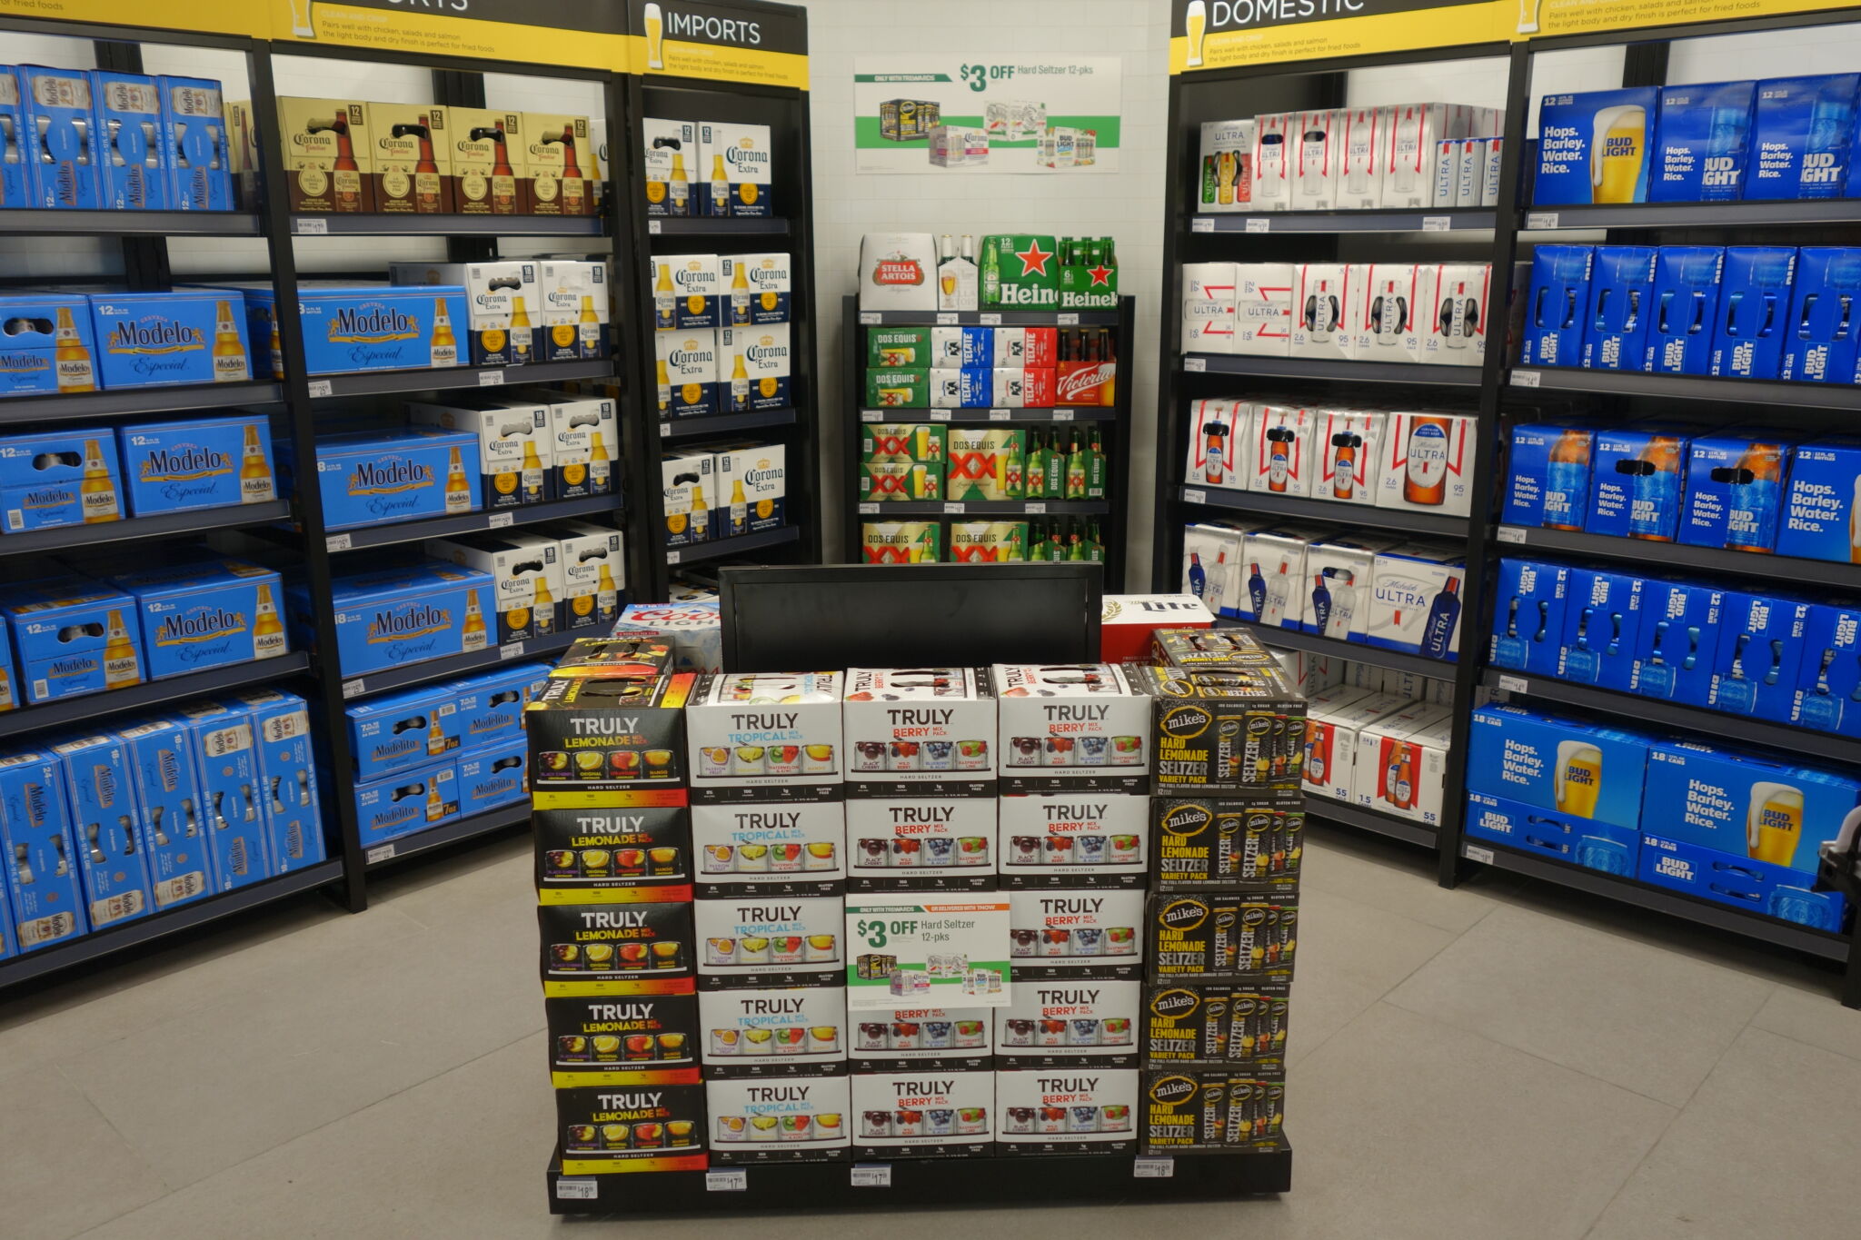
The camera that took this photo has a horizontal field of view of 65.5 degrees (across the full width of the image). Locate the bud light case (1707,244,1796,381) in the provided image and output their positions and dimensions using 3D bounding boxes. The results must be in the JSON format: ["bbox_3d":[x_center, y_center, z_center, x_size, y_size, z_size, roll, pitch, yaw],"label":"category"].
[{"bbox_3d":[1.727,-0.639,2.995,0.126,0.262,0.198,13,19,41],"label":"bud light case"}]

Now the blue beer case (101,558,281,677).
[{"bbox_3d":[-1.646,-0.004,3.256,0.225,0.189,0.290,13,20,42],"label":"blue beer case"}]

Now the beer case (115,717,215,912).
[{"bbox_3d":[-1.747,0.424,3.258,0.200,0.397,0.126,12,18,40],"label":"beer case"}]

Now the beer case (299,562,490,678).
[{"bbox_3d":[-1.327,-0.006,3.599,0.213,0.188,0.430,13,20,42],"label":"beer case"}]

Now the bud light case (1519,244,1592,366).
[{"bbox_3d":[1.470,-0.717,3.300,0.130,0.266,0.200,13,20,42],"label":"bud light case"}]

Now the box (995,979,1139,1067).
[{"bbox_3d":[0.217,0.633,2.419,0.233,0.157,0.174,-1,14,-3],"label":"box"}]

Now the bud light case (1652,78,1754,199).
[{"bbox_3d":[1.690,-1.015,3.099,0.181,0.234,0.243,13,20,42],"label":"bud light case"}]

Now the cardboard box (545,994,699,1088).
[{"bbox_3d":[-0.487,0.645,2.374,0.233,0.157,0.174,-1,14,-3],"label":"cardboard box"}]

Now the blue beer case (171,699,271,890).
[{"bbox_3d":[-1.672,0.406,3.391,0.200,0.398,0.127,13,19,41],"label":"blue beer case"}]

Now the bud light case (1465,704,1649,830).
[{"bbox_3d":[1.503,0.339,3.439,0.400,0.200,0.124,13,19,41],"label":"bud light case"}]

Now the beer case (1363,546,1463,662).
[{"bbox_3d":[1.280,-0.052,3.695,0.243,0.235,0.185,13,20,42],"label":"beer case"}]

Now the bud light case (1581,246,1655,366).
[{"bbox_3d":[1.541,-0.682,3.164,0.126,0.261,0.200,12,19,41],"label":"bud light case"}]

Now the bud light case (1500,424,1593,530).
[{"bbox_3d":[1.475,-0.338,3.344,0.185,0.227,0.245,12,19,41],"label":"bud light case"}]

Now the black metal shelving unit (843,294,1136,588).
[{"bbox_3d":[0.194,-0.402,4.954,0.917,1.398,0.460,0,15,1],"label":"black metal shelving unit"}]

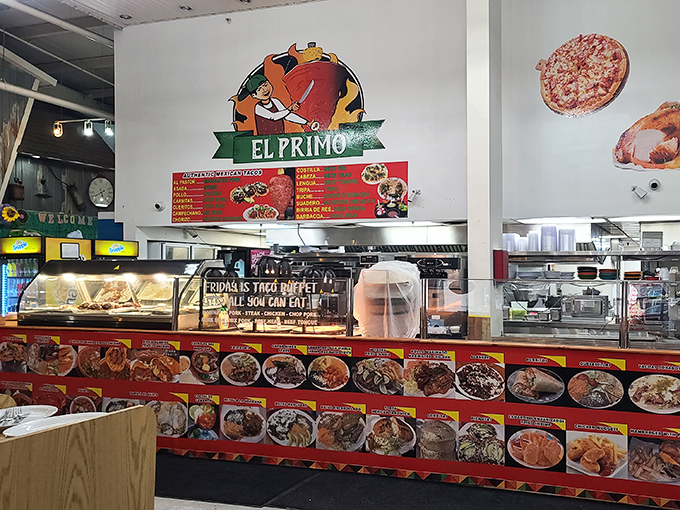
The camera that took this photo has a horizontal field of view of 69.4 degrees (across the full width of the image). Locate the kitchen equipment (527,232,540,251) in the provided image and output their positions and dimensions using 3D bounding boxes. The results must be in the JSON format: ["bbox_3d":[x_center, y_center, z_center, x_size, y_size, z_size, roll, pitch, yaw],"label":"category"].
[{"bbox_3d":[2.150,-0.144,5.450,0.128,0.222,0.128,0,0,14],"label":"kitchen equipment"}]

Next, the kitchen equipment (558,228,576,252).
[{"bbox_3d":[2.527,-0.156,5.450,0.183,0.253,0.183,0,0,14],"label":"kitchen equipment"}]

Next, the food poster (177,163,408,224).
[{"bbox_3d":[-0.539,-0.575,4.672,2.370,0.505,0.030,0,0,14],"label":"food poster"}]

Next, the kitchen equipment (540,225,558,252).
[{"bbox_3d":[2.328,-0.179,5.450,0.183,0.297,0.183,0,0,14],"label":"kitchen equipment"}]

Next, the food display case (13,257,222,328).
[{"bbox_3d":[-2.040,0.325,4.588,1.560,0.620,0.740,0,0,14],"label":"food display case"}]

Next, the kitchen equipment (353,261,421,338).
[{"bbox_3d":[0.373,0.332,3.900,0.490,0.580,0.460,0,0,14],"label":"kitchen equipment"}]

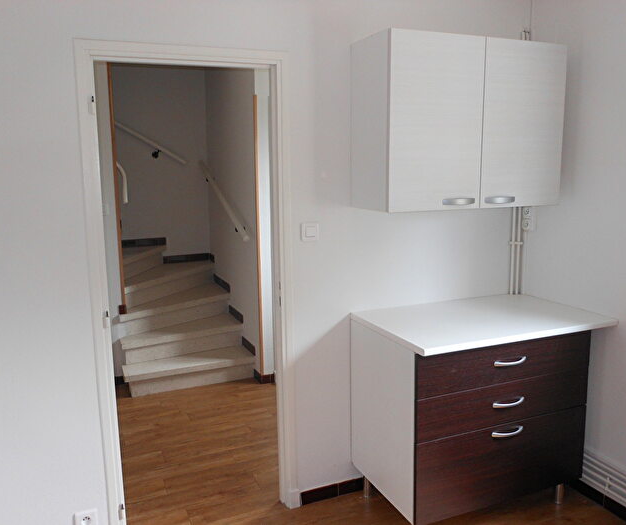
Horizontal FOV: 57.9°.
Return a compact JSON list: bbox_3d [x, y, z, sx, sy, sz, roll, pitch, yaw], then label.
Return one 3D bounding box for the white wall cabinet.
[{"bbox_3d":[0.654,-0.609,2.571,0.893,0.711,0.355,-4,9,-21],"label":"white wall cabinet"}]

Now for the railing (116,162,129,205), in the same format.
[{"bbox_3d":[-1.551,-0.640,4.519,0.122,0.345,0.122,-4,9,-21],"label":"railing"}]

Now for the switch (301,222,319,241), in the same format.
[{"bbox_3d":[-0.009,-0.136,2.563,0.081,0.081,0.012,-4,9,-21],"label":"switch"}]

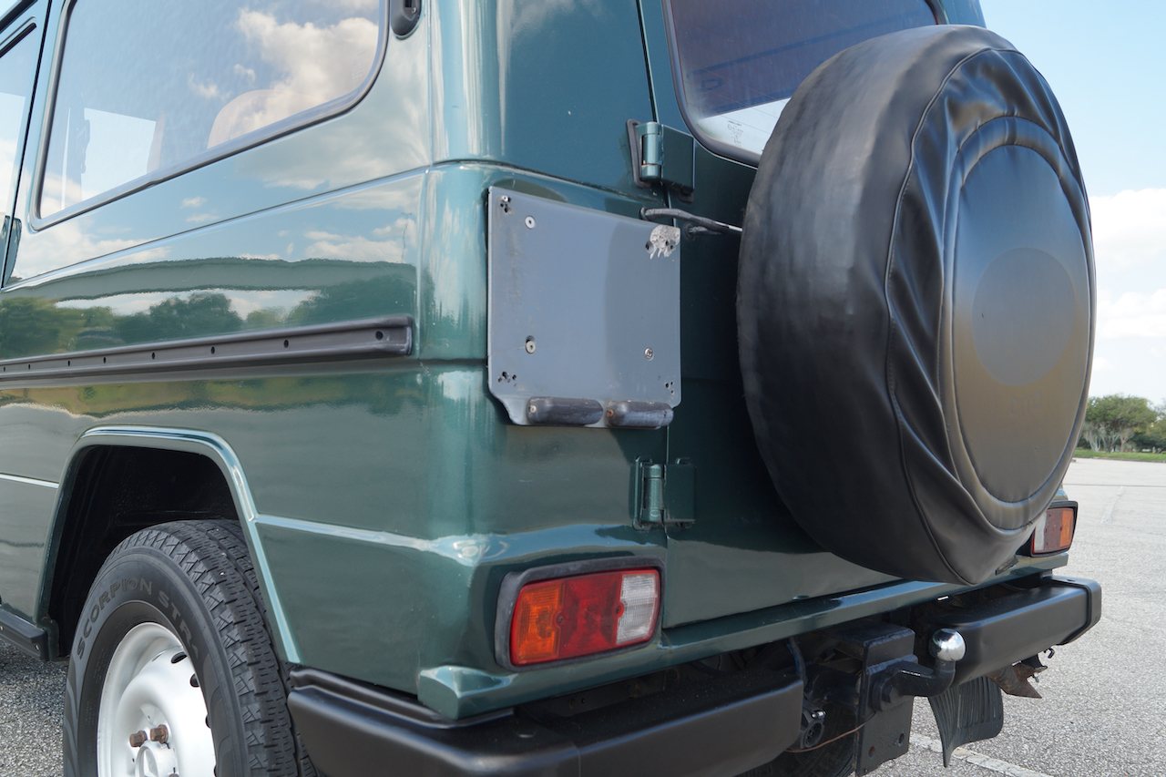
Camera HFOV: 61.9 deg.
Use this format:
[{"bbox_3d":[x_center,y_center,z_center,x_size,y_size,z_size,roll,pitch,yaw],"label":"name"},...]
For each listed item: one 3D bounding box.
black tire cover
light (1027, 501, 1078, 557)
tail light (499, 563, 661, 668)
[{"bbox_3d":[0.511,-0.114,1.396,0.770,0.770,0.220,3,-4,-45],"label":"black tire cover"},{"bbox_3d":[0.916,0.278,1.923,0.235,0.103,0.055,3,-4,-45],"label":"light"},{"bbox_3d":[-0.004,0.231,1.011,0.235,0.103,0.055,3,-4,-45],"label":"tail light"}]

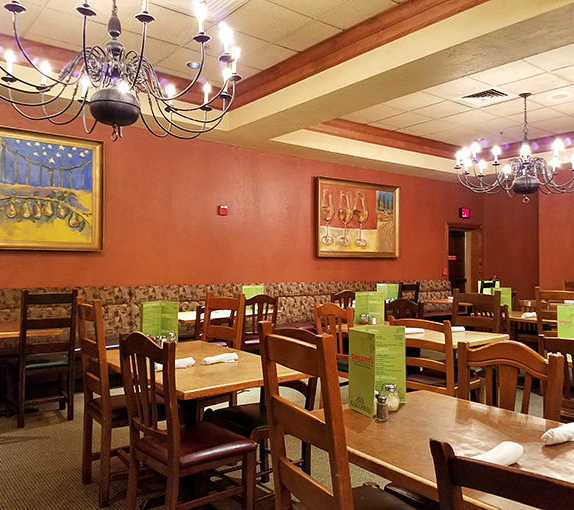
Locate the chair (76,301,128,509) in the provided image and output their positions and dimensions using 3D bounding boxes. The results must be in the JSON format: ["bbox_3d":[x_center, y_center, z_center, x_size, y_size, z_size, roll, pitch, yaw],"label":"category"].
[{"bbox_3d":[-0.921,0.797,2.989,0.500,1.090,0.430,0,0,-37],"label":"chair"}]

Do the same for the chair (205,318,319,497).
[{"bbox_3d":[-0.154,0.853,2.727,0.480,0.930,0.450,1,-2,-36],"label":"chair"}]

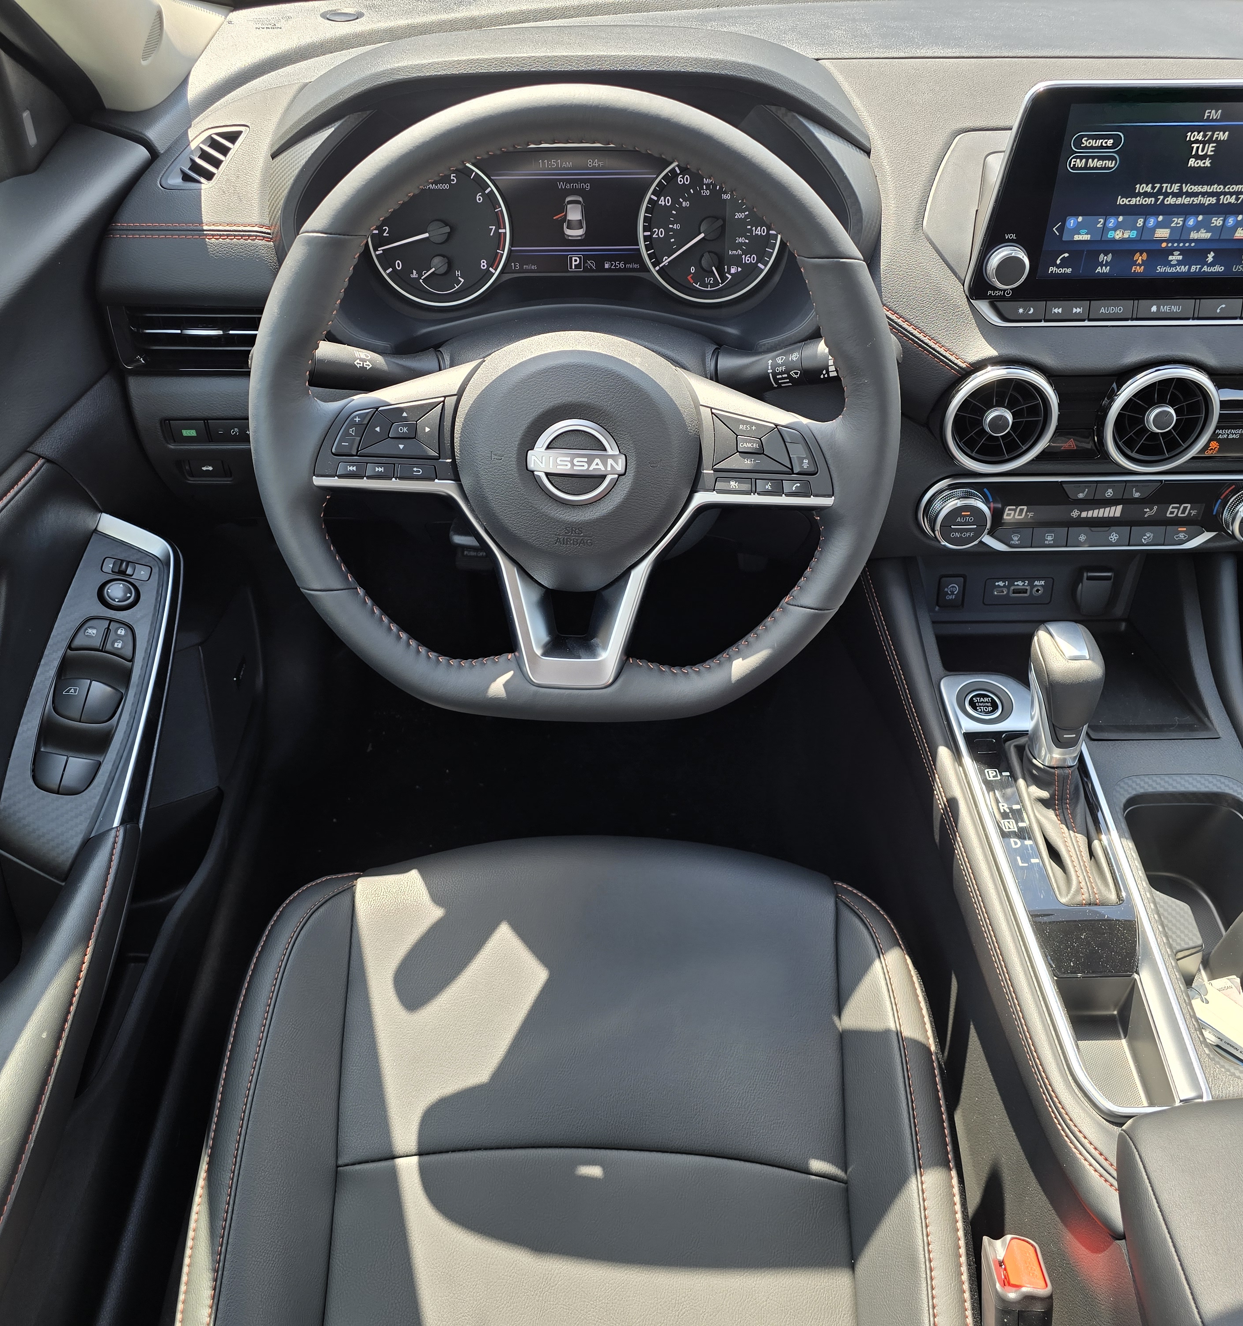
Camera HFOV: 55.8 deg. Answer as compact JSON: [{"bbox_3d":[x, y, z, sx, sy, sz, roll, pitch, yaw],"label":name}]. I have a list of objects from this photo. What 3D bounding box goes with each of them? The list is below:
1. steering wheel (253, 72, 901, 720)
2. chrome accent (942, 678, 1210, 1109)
[{"bbox_3d":[-0.026,-0.147,0.692,0.372,0.360,0.090,2,1,-2],"label":"steering wheel"},{"bbox_3d":[0.296,0.140,0.792,0.092,0.030,0.350,-1,45,-2],"label":"chrome accent"}]

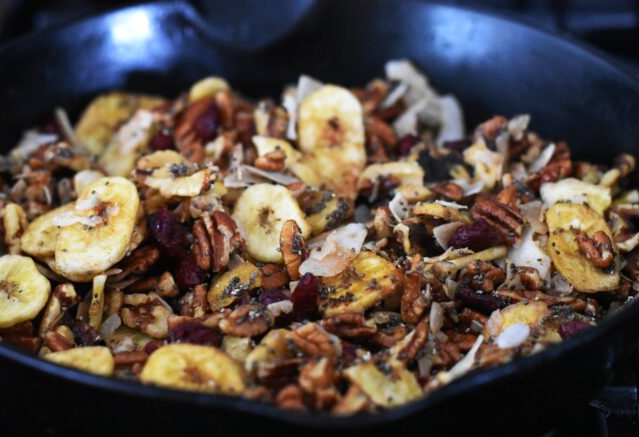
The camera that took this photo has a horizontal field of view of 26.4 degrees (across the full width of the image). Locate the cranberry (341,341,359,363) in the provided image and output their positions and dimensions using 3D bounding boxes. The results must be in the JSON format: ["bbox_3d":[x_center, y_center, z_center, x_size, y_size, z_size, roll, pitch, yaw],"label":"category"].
[{"bbox_3d":[0.009,0.043,0.437,0.009,0.008,0.011,0,32,1],"label":"cranberry"}]

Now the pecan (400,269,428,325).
[{"bbox_3d":[0.032,0.027,0.463,0.010,0.009,0.021,2,57,4],"label":"pecan"}]

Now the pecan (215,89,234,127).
[{"bbox_3d":[-0.038,-0.044,0.548,0.009,0.016,0.009,-12,19,7],"label":"pecan"}]

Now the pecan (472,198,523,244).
[{"bbox_3d":[0.066,0.001,0.500,0.014,0.009,0.023,-21,42,-30],"label":"pecan"}]

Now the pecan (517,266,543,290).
[{"bbox_3d":[0.075,0.021,0.486,0.009,0.007,0.007,6,41,7],"label":"pecan"}]

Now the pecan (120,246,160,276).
[{"bbox_3d":[-0.066,0.016,0.503,0.018,0.007,0.009,-35,59,-25],"label":"pecan"}]

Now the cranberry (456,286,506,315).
[{"bbox_3d":[0.053,0.027,0.444,0.017,0.008,0.009,16,32,12],"label":"cranberry"}]

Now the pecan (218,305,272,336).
[{"bbox_3d":[-0.025,0.035,0.463,0.018,0.007,0.011,3,46,3],"label":"pecan"}]

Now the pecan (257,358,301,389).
[{"bbox_3d":[-0.013,0.048,0.422,0.017,0.009,0.013,-7,32,-10],"label":"pecan"}]

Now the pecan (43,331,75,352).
[{"bbox_3d":[-0.087,0.041,0.455,0.011,0.007,0.008,27,52,24],"label":"pecan"}]

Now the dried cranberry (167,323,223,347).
[{"bbox_3d":[-0.041,0.039,0.443,0.019,0.010,0.012,0,32,1],"label":"dried cranberry"}]

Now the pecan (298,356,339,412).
[{"bbox_3d":[0.000,0.052,0.431,0.013,0.013,0.012,0,31,0],"label":"pecan"}]

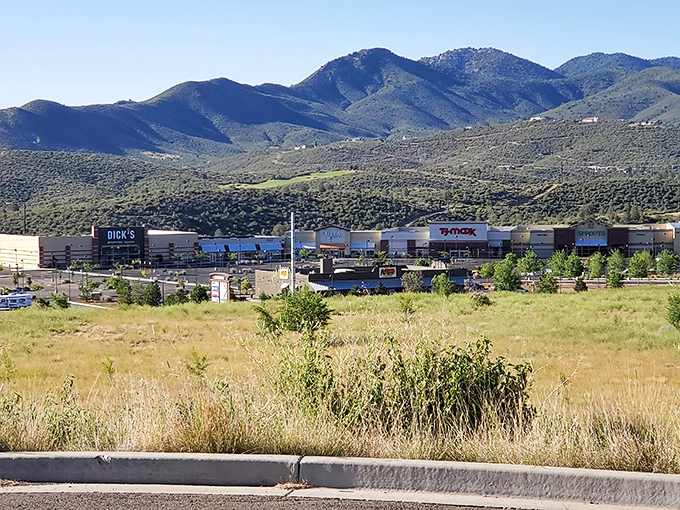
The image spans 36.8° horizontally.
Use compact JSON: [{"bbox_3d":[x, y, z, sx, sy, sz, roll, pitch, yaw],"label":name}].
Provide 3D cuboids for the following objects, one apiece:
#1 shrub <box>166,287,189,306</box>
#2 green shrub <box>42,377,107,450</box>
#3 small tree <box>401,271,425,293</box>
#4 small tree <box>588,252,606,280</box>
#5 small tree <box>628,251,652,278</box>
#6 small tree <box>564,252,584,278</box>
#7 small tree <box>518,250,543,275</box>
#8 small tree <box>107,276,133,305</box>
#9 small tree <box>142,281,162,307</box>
[{"bbox_3d":[-32.812,8.328,205.000,4.672,3.933,4.438,0,4,0],"label":"shrub"},{"bbox_3d":[-1.709,1.018,6.600,0.426,0.465,0.405,0,3,0],"label":"green shrub"},{"bbox_3d":[12.633,4.705,178.000,4.182,4.008,3.973,0,3,0],"label":"small tree"},{"bbox_3d":[49.156,2.195,195.000,3.436,5.345,3.264,0,3,0],"label":"small tree"},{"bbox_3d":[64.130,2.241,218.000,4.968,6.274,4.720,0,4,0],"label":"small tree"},{"bbox_3d":[44.765,2.195,195.000,3.818,5.345,3.627,0,3,0],"label":"small tree"},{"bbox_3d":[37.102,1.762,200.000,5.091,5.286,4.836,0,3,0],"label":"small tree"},{"bbox_3d":[-39.502,6.360,183.000,4.658,5.016,4.425,0,3,0],"label":"small tree"},{"bbox_3d":[-33.040,6.784,180.000,3.524,4.581,3.348,0,3,0],"label":"small tree"}]

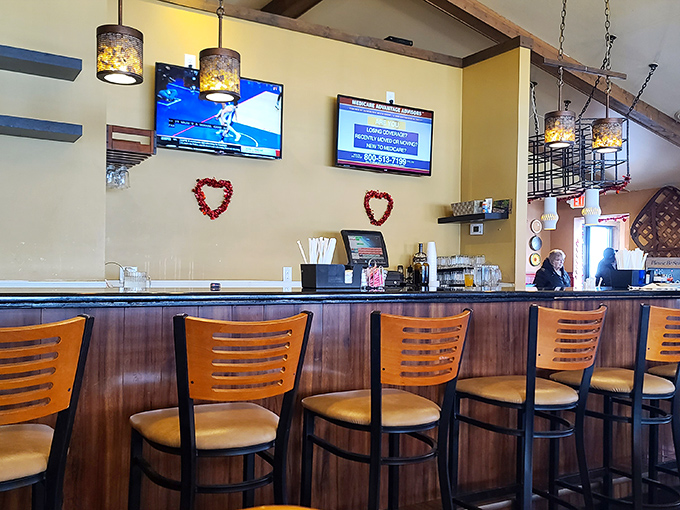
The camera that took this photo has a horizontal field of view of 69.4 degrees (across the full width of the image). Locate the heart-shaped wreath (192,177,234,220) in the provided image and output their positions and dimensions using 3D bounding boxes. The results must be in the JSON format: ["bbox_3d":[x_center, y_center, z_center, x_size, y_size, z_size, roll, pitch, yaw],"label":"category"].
[{"bbox_3d":[-0.838,-0.369,3.240,0.273,0.280,0.050,2,-1,-27],"label":"heart-shaped wreath"}]

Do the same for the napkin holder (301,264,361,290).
[{"bbox_3d":[-0.040,0.103,2.397,0.241,0.108,0.160,2,-1,-28],"label":"napkin holder"}]

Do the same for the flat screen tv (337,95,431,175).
[{"bbox_3d":[0.372,-0.925,3.870,0.870,0.525,0.080,2,2,-27],"label":"flat screen tv"}]

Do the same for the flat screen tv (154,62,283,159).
[{"bbox_3d":[-0.812,-0.965,3.370,0.870,0.525,0.080,2,3,-28],"label":"flat screen tv"}]

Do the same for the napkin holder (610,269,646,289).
[{"bbox_3d":[1.895,0.157,3.215,0.165,0.108,0.140,2,-1,-28],"label":"napkin holder"}]

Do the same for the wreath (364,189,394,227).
[{"bbox_3d":[0.307,-0.362,3.820,0.273,0.280,0.050,2,-1,-27],"label":"wreath"}]

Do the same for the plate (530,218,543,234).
[{"bbox_3d":[3.120,-0.447,7.800,0.235,0.235,0.030,2,-1,-27],"label":"plate"}]

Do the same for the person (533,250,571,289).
[{"bbox_3d":[2.430,0.560,5.500,0.500,1.280,0.620,2,-1,-30],"label":"person"}]

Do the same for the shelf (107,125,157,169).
[{"bbox_3d":[-1.225,-0.597,2.780,0.245,0.135,0.500,2,-1,-31],"label":"shelf"}]

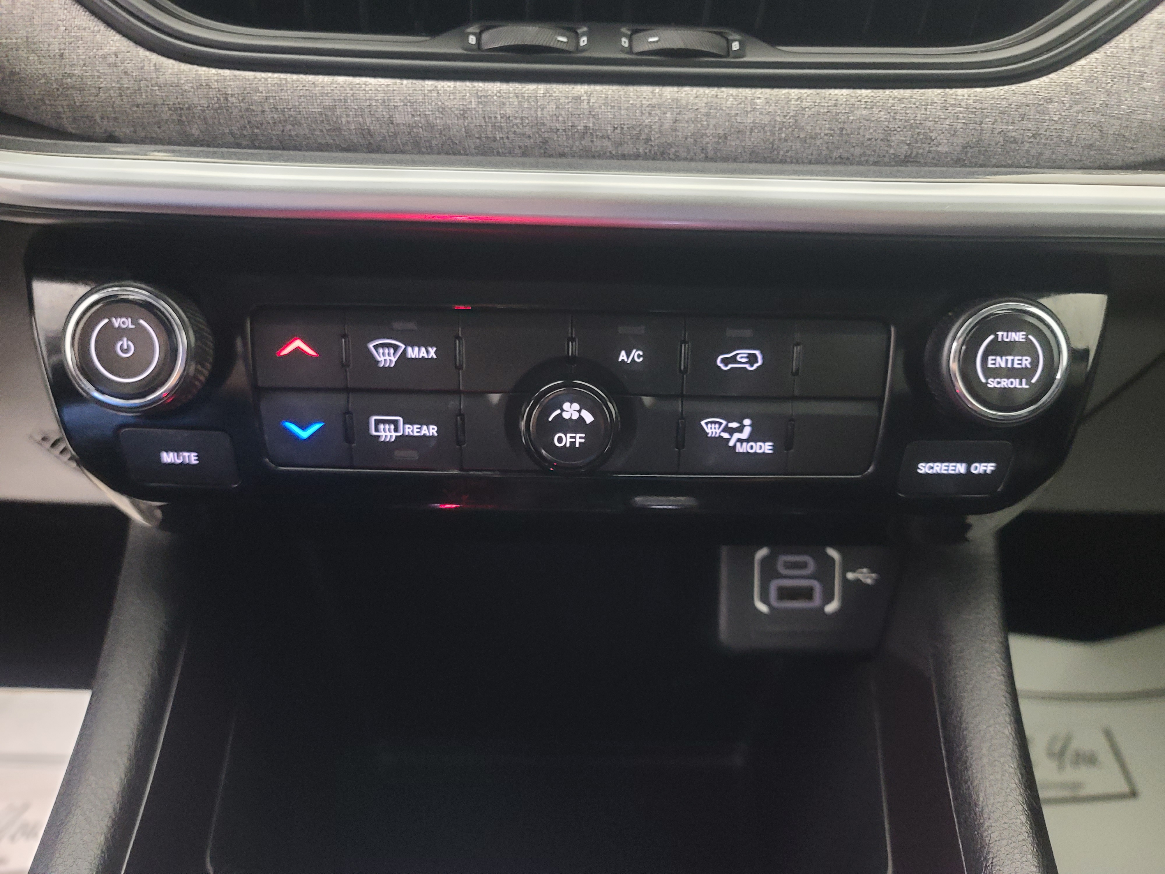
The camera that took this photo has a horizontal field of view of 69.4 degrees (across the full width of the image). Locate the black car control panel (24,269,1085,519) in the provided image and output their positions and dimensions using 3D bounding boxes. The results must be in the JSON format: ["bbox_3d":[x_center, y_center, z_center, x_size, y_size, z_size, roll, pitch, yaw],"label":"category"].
[{"bbox_3d":[-0.004,-0.013,0.236,0.280,0.065,0.045,1,17,0],"label":"black car control panel"}]

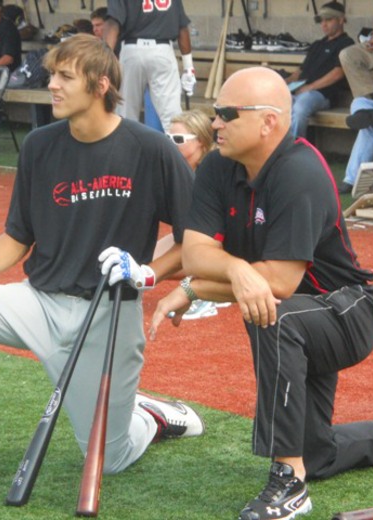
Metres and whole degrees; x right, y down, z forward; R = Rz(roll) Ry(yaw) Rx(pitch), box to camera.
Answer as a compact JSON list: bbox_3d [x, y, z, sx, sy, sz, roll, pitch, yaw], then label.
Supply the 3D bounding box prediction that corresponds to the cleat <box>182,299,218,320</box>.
[{"bbox_3d":[0.063,0.224,11.420,0.092,0.100,0.245,4,8,36],"label":"cleat"}]

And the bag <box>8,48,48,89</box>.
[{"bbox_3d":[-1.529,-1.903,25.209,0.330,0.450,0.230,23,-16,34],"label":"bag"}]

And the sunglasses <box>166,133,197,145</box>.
[{"bbox_3d":[-0.022,-0.545,11.350,0.145,0.050,0.150,5,9,43],"label":"sunglasses"}]

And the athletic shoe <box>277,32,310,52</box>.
[{"bbox_3d":[0.934,-1.885,22.017,0.300,0.140,0.105,-5,7,-31],"label":"athletic shoe"}]

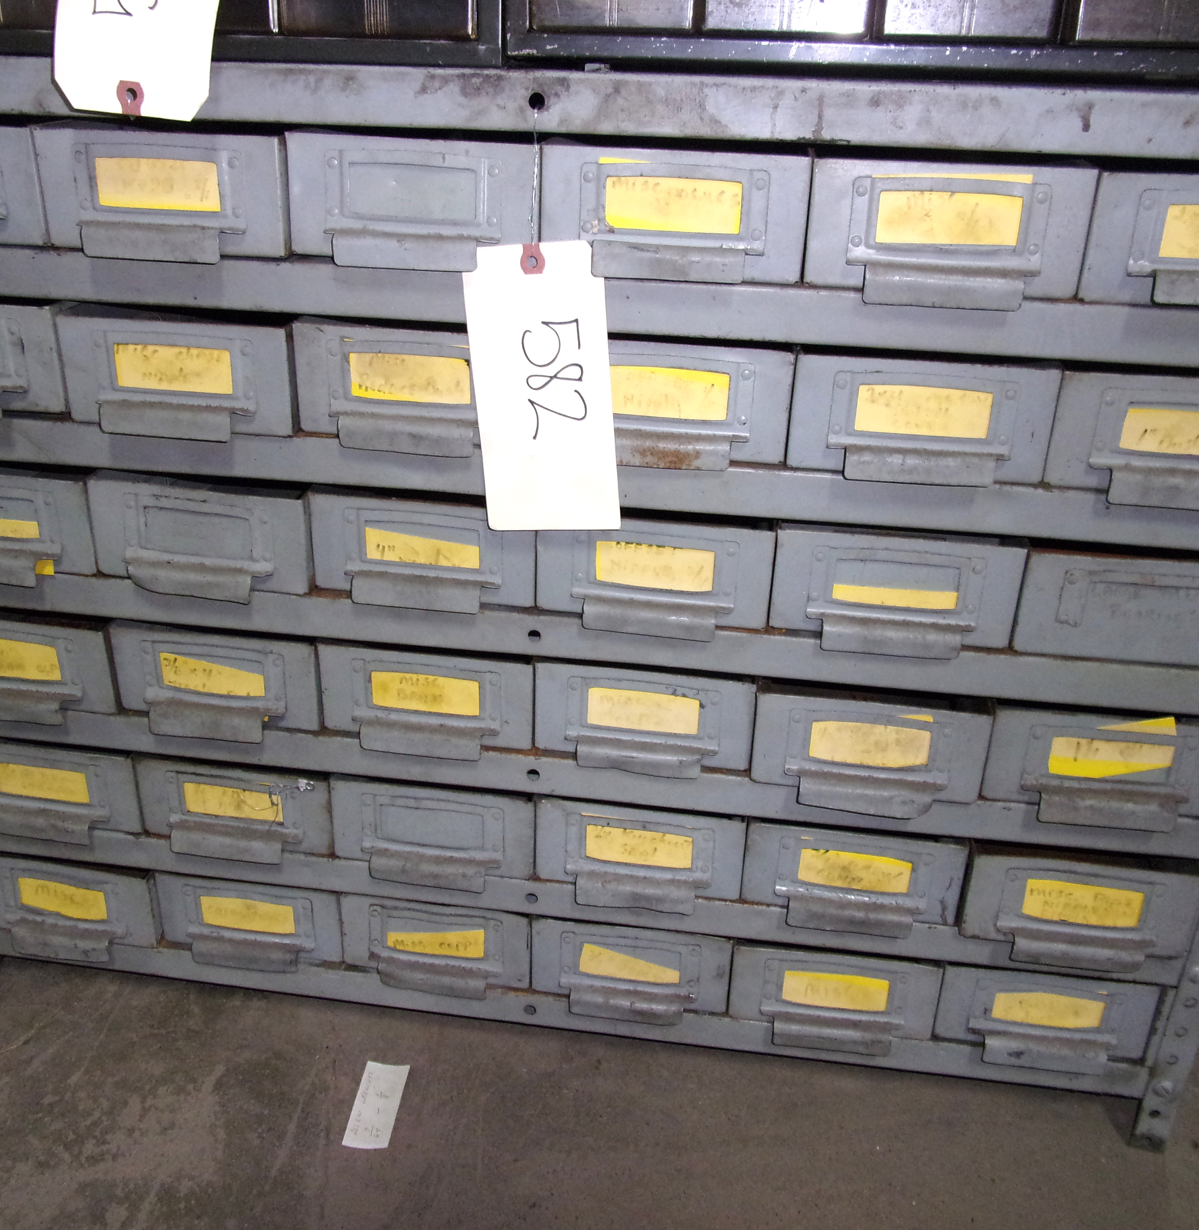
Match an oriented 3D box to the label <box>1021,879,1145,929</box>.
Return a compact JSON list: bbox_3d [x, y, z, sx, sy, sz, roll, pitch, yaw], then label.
[{"bbox_3d":[0.308,0.184,0.724,0.073,0.028,0.004,5,24,6],"label":"label"}]

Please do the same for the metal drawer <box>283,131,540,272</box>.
[{"bbox_3d":[-0.085,-0.275,0.734,0.140,0.065,0.290,5,24,6],"label":"metal drawer"}]

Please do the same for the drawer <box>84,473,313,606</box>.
[{"bbox_3d":[-0.234,-0.110,0.857,0.143,0.067,0.338,5,24,6],"label":"drawer"}]

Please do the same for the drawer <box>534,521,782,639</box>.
[{"bbox_3d":[0.054,-0.088,0.831,0.143,0.067,0.338,5,24,6],"label":"drawer"}]

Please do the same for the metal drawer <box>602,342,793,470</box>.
[{"bbox_3d":[0.058,-0.183,0.795,0.143,0.067,0.338,5,24,6],"label":"metal drawer"}]

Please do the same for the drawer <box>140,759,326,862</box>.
[{"bbox_3d":[-0.239,0.086,0.914,0.140,0.070,0.290,5,24,6],"label":"drawer"}]

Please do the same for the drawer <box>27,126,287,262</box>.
[{"bbox_3d":[-0.230,-0.287,0.756,0.142,0.067,0.279,5,24,6],"label":"drawer"}]

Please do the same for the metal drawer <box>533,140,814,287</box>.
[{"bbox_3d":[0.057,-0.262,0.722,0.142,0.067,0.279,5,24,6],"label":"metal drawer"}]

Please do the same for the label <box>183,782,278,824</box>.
[{"bbox_3d":[-0.259,0.134,0.804,0.073,0.026,0.002,5,24,6],"label":"label"}]

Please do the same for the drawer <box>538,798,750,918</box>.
[{"bbox_3d":[0.043,0.112,0.878,0.142,0.067,0.279,5,24,6],"label":"drawer"}]

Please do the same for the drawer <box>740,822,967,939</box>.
[{"bbox_3d":[0.185,0.118,0.875,0.142,0.066,0.309,5,24,6],"label":"drawer"}]

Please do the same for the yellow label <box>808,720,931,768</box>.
[{"bbox_3d":[0.168,0.080,0.703,0.073,0.026,0.002,5,24,6],"label":"yellow label"}]

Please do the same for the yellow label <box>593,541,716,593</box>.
[{"bbox_3d":[0.033,-0.028,0.683,0.071,0.025,0.002,5,24,6],"label":"yellow label"}]

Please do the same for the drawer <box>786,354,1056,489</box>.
[{"bbox_3d":[0.196,-0.158,0.747,0.142,0.067,0.279,5,24,6],"label":"drawer"}]

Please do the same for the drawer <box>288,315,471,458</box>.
[{"bbox_3d":[-0.091,-0.183,0.782,0.142,0.067,0.279,5,24,6],"label":"drawer"}]

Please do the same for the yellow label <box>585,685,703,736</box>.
[{"bbox_3d":[0.028,0.062,0.732,0.073,0.026,0.002,5,24,6],"label":"yellow label"}]

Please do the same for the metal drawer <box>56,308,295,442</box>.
[{"bbox_3d":[-0.232,-0.193,0.795,0.140,0.066,0.309,5,24,6],"label":"metal drawer"}]

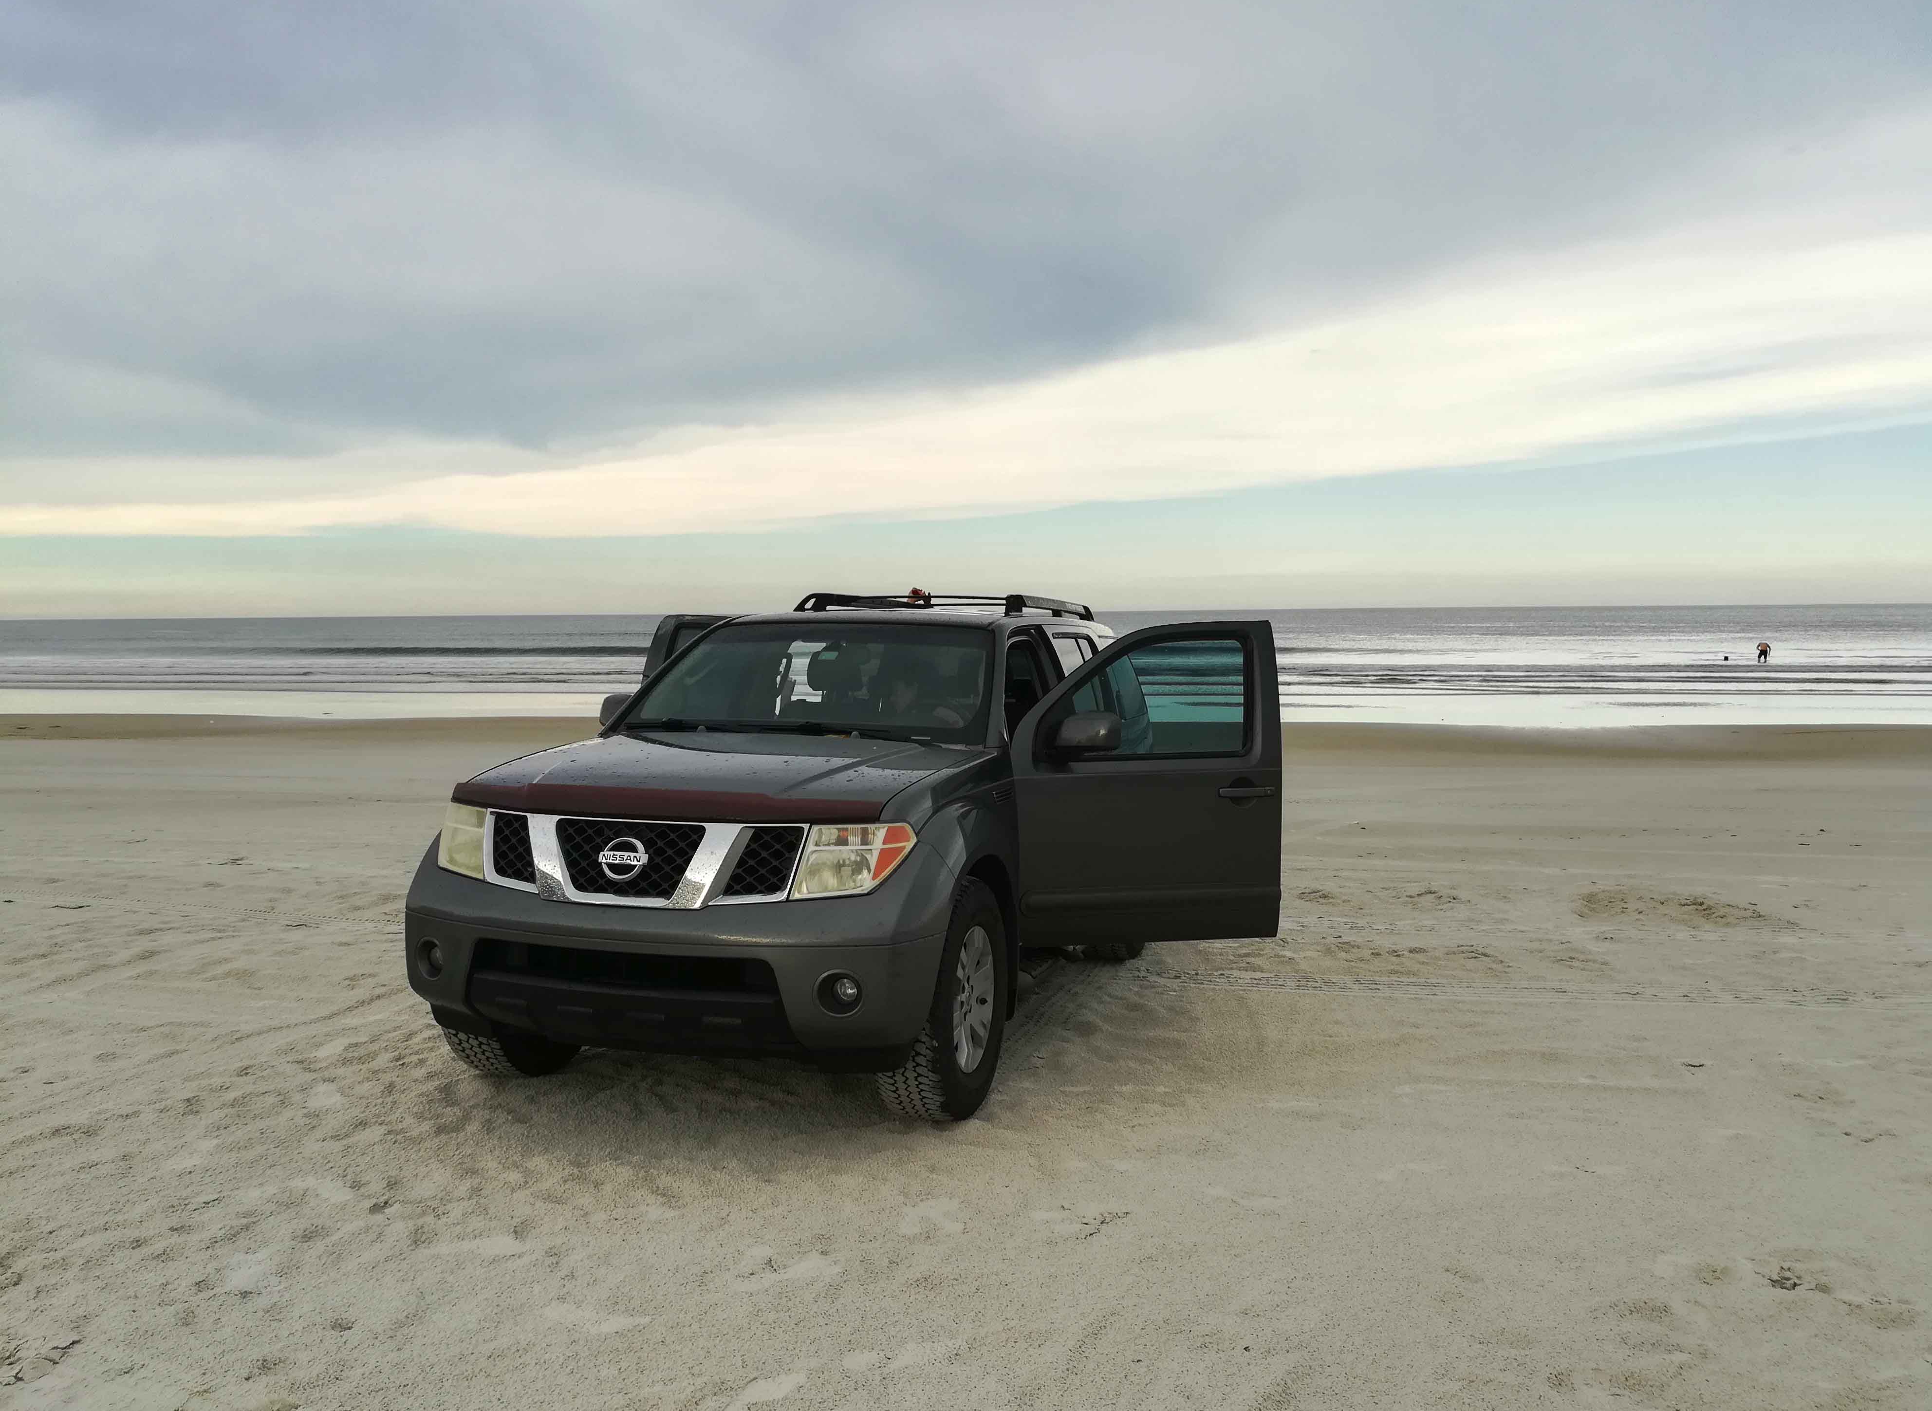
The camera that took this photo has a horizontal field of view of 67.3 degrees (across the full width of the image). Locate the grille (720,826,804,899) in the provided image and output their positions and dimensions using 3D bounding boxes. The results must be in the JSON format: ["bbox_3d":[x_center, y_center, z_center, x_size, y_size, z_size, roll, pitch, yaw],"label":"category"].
[{"bbox_3d":[-0.594,0.455,4.232,0.230,0.215,0.085,1,-8,8],"label":"grille"}]

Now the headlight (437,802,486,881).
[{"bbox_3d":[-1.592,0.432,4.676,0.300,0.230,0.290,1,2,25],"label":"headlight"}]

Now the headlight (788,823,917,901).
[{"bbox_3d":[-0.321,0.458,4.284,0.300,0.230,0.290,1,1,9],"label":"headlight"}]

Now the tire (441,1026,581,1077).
[{"bbox_3d":[-1.552,0.925,5.201,0.268,0.783,0.783,1,1,17],"label":"tire"}]

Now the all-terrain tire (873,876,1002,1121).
[{"bbox_3d":[-0.077,0.954,4.747,0.268,0.783,0.783,1,1,17],"label":"all-terrain tire"}]

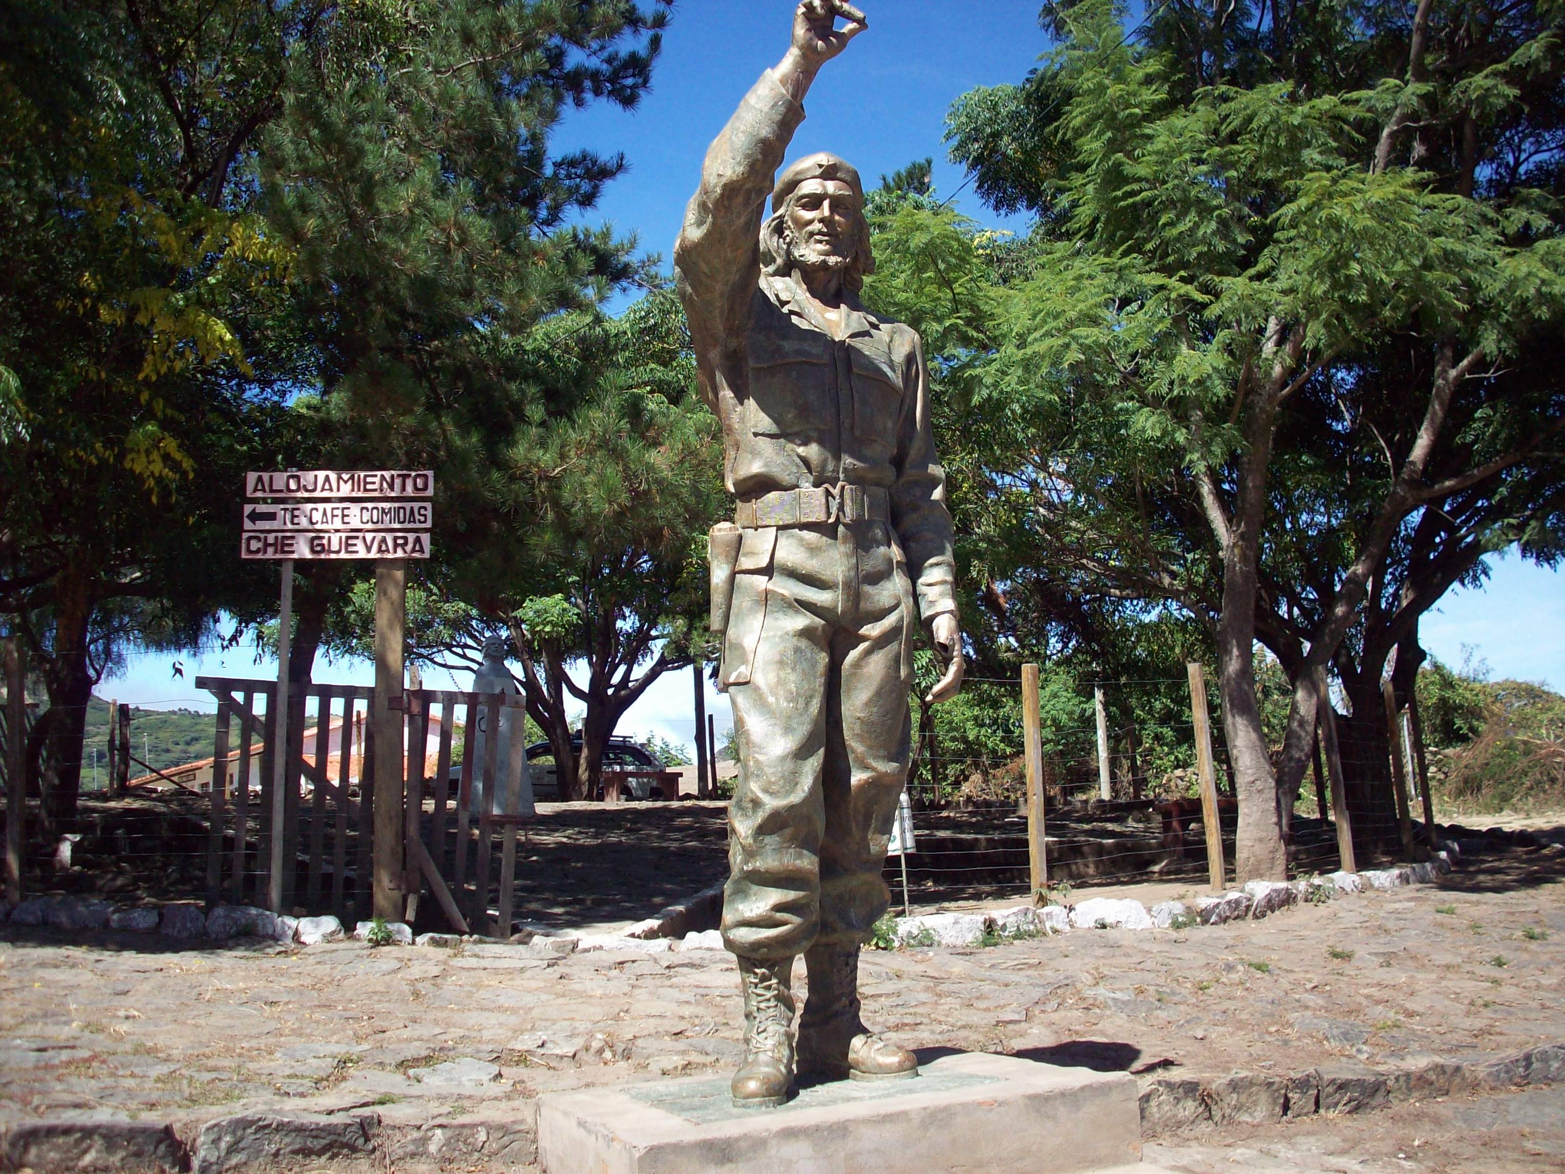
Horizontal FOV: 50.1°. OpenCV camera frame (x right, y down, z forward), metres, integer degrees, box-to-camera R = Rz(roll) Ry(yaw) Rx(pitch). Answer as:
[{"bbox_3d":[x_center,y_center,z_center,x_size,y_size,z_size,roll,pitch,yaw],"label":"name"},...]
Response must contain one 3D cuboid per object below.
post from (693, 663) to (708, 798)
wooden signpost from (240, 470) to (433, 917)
[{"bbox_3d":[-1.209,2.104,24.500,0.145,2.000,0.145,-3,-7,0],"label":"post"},{"bbox_3d":[-2.658,0.614,10.000,1.150,2.700,0.200,-1,-8,-8],"label":"wooden signpost"}]

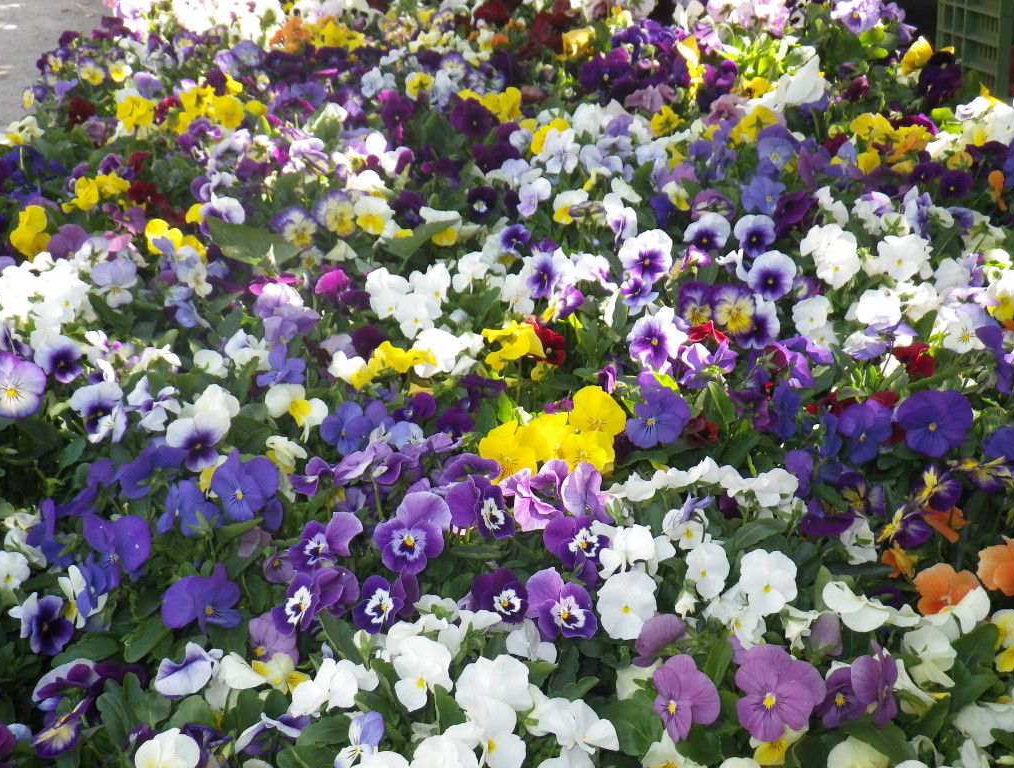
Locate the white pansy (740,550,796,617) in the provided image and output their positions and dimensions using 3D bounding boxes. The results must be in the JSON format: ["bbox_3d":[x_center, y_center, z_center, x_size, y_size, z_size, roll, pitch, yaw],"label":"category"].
[{"bbox_3d":[0.196,0.149,0.757,0.044,0.022,0.050,3,80,17],"label":"white pansy"}]

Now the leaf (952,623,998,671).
[{"bbox_3d":[0.321,0.180,0.690,0.033,0.012,0.043,35,63,26],"label":"leaf"}]

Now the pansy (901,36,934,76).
[{"bbox_3d":[0.537,-0.428,1.320,0.030,0.054,0.050,34,54,21],"label":"pansy"}]

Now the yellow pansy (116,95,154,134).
[{"bbox_3d":[-0.563,-0.407,1.520,0.055,0.030,0.056,-8,69,0],"label":"yellow pansy"}]

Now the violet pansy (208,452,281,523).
[{"bbox_3d":[-0.198,0.077,0.759,0.050,0.024,0.052,6,82,6],"label":"violet pansy"}]

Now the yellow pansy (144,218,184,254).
[{"bbox_3d":[-0.450,-0.194,1.322,0.049,0.047,0.022,-4,3,-19],"label":"yellow pansy"}]

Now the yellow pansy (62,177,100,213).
[{"bbox_3d":[-0.499,-0.222,1.178,0.042,0.040,0.028,29,27,34],"label":"yellow pansy"}]

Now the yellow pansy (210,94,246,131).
[{"bbox_3d":[-0.464,-0.450,1.669,0.061,0.061,0.022,-19,10,-20],"label":"yellow pansy"}]

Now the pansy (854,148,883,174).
[{"bbox_3d":[0.503,-0.308,1.400,0.042,0.042,0.020,10,19,17],"label":"pansy"}]

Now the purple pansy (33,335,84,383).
[{"bbox_3d":[-0.497,-0.027,1.114,0.054,0.055,0.022,-12,10,-30],"label":"purple pansy"}]

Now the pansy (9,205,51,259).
[{"bbox_3d":[-0.632,-0.200,1.333,0.053,0.069,0.030,-5,10,-25],"label":"pansy"}]

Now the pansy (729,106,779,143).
[{"bbox_3d":[0.306,-0.321,1.250,0.056,0.052,0.025,-6,26,3],"label":"pansy"}]

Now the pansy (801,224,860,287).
[{"bbox_3d":[0.352,-0.140,1.093,0.061,0.070,0.035,-4,6,18],"label":"pansy"}]

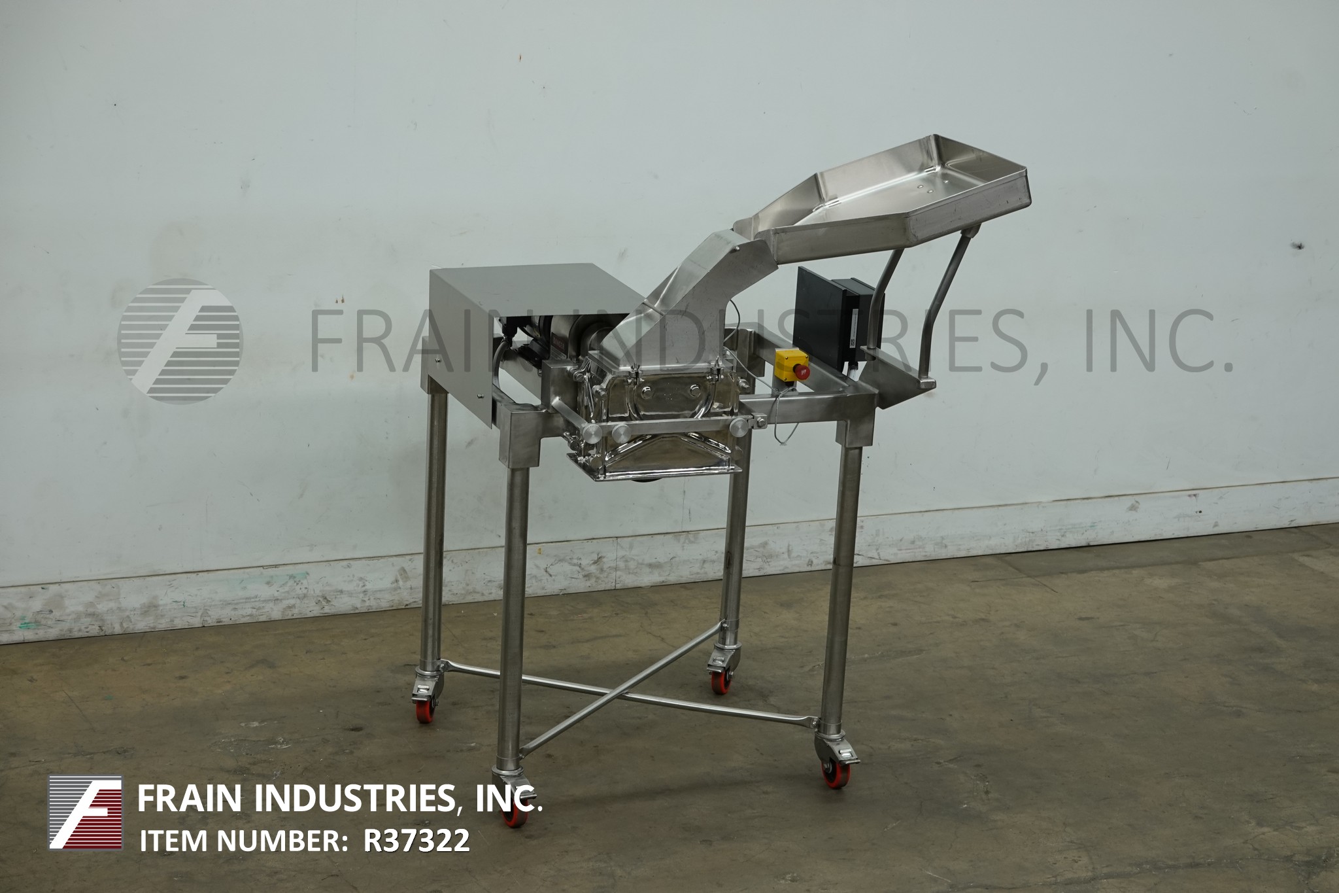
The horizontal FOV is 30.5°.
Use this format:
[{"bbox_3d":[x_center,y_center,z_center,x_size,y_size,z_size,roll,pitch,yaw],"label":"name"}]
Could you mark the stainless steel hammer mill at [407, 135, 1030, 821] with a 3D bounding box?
[{"bbox_3d":[0.068,0.045,6.295,1.188,1.710,1.076,-3,17,-22],"label":"stainless steel hammer mill"}]

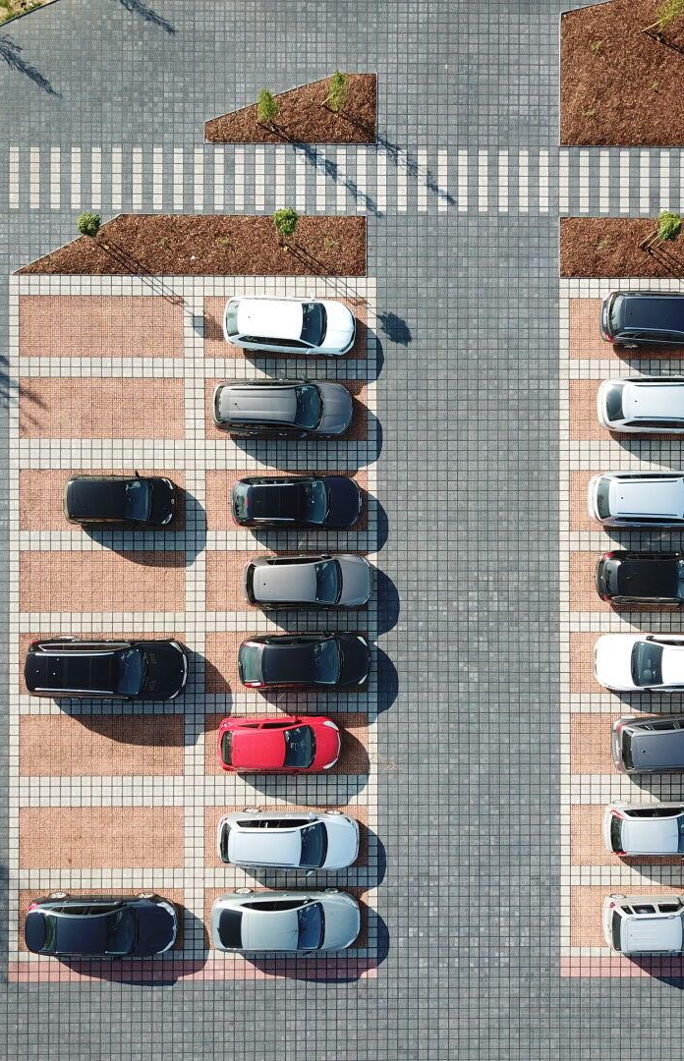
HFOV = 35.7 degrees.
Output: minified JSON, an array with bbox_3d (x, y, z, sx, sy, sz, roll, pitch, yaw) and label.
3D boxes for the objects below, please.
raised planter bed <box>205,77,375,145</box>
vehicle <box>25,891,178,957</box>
[{"bbox_3d":[-1.664,-13.787,34.804,5.670,0.170,2.317,0,90,-1],"label":"raised planter bed"},{"bbox_3d":[-7.676,12.664,33.991,4.830,1.460,1.840,0,90,-1],"label":"vehicle"}]

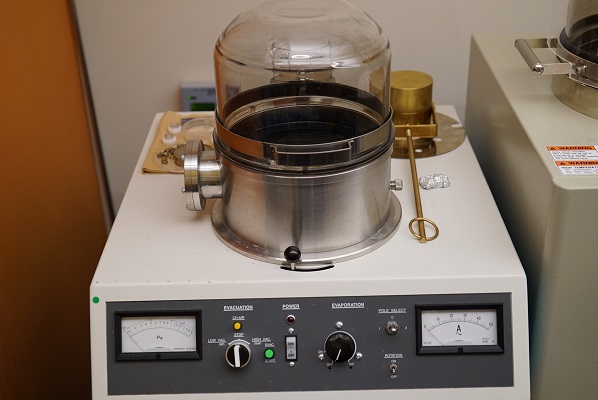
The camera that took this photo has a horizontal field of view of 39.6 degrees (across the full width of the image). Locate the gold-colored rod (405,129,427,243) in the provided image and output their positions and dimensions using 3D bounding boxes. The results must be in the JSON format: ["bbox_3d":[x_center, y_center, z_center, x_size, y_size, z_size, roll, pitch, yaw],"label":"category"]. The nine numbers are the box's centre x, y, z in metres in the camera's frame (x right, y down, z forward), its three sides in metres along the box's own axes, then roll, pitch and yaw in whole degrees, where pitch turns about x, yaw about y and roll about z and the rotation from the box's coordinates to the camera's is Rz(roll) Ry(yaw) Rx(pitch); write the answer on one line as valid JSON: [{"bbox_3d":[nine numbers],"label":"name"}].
[{"bbox_3d":[0.150,-0.026,1.072,0.007,0.007,0.279,0,32,3],"label":"gold-colored rod"}]

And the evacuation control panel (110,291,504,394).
[{"bbox_3d":[0.011,0.156,0.887,0.437,0.101,0.025,-1,-1,1],"label":"evacuation control panel"}]

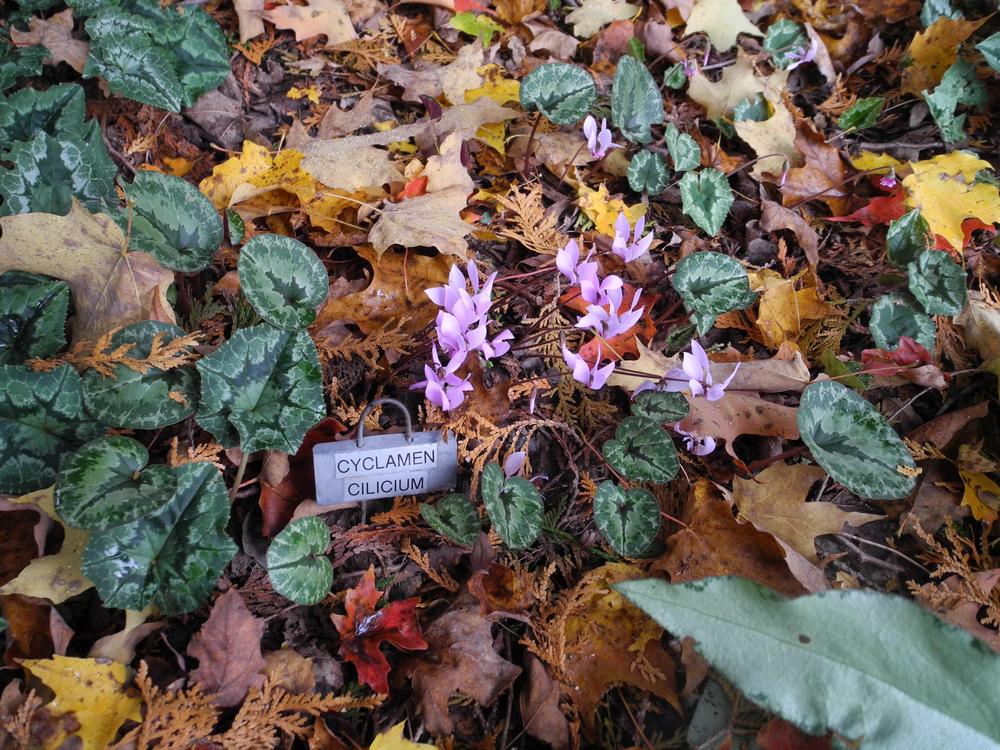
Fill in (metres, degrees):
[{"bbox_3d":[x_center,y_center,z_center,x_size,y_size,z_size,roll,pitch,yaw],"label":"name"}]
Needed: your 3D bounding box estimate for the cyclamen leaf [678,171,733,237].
[{"bbox_3d":[0.160,-0.132,0.621,0.038,0.009,0.054,-14,86,10],"label":"cyclamen leaf"}]

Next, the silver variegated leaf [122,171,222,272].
[{"bbox_3d":[-0.219,-0.102,0.529,0.083,0.014,0.062,44,67,6],"label":"silver variegated leaf"}]

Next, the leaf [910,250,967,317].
[{"bbox_3d":[0.276,-0.058,0.510,0.042,0.014,0.048,-19,61,-11],"label":"leaf"}]

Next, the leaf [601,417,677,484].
[{"bbox_3d":[0.089,0.047,0.498,0.048,0.012,0.041,33,76,16],"label":"leaf"}]

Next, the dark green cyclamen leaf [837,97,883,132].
[{"bbox_3d":[0.314,-0.227,0.700,0.062,0.012,0.025,-35,60,-20],"label":"dark green cyclamen leaf"}]

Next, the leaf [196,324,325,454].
[{"bbox_3d":[-0.136,0.005,0.462,0.079,0.017,0.083,18,66,0],"label":"leaf"}]

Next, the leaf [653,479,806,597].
[{"bbox_3d":[0.141,0.108,0.477,0.085,0.023,0.073,24,64,17],"label":"leaf"}]

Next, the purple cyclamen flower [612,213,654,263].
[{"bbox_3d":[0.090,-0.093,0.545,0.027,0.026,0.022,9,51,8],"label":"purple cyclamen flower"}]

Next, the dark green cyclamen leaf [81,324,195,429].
[{"bbox_3d":[-0.205,0.001,0.462,0.063,0.016,0.081,-20,56,-15],"label":"dark green cyclamen leaf"}]

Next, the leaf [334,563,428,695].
[{"bbox_3d":[-0.067,0.140,0.444,0.051,0.021,0.070,-7,61,-7],"label":"leaf"}]

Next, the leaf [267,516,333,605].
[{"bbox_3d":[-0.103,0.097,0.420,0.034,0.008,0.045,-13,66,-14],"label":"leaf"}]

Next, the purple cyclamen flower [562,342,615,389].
[{"bbox_3d":[0.056,-0.005,0.513,0.031,0.024,0.025,-4,45,6],"label":"purple cyclamen flower"}]

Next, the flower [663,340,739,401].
[{"bbox_3d":[0.115,-0.002,0.458,0.038,0.030,0.030,0,54,0],"label":"flower"}]

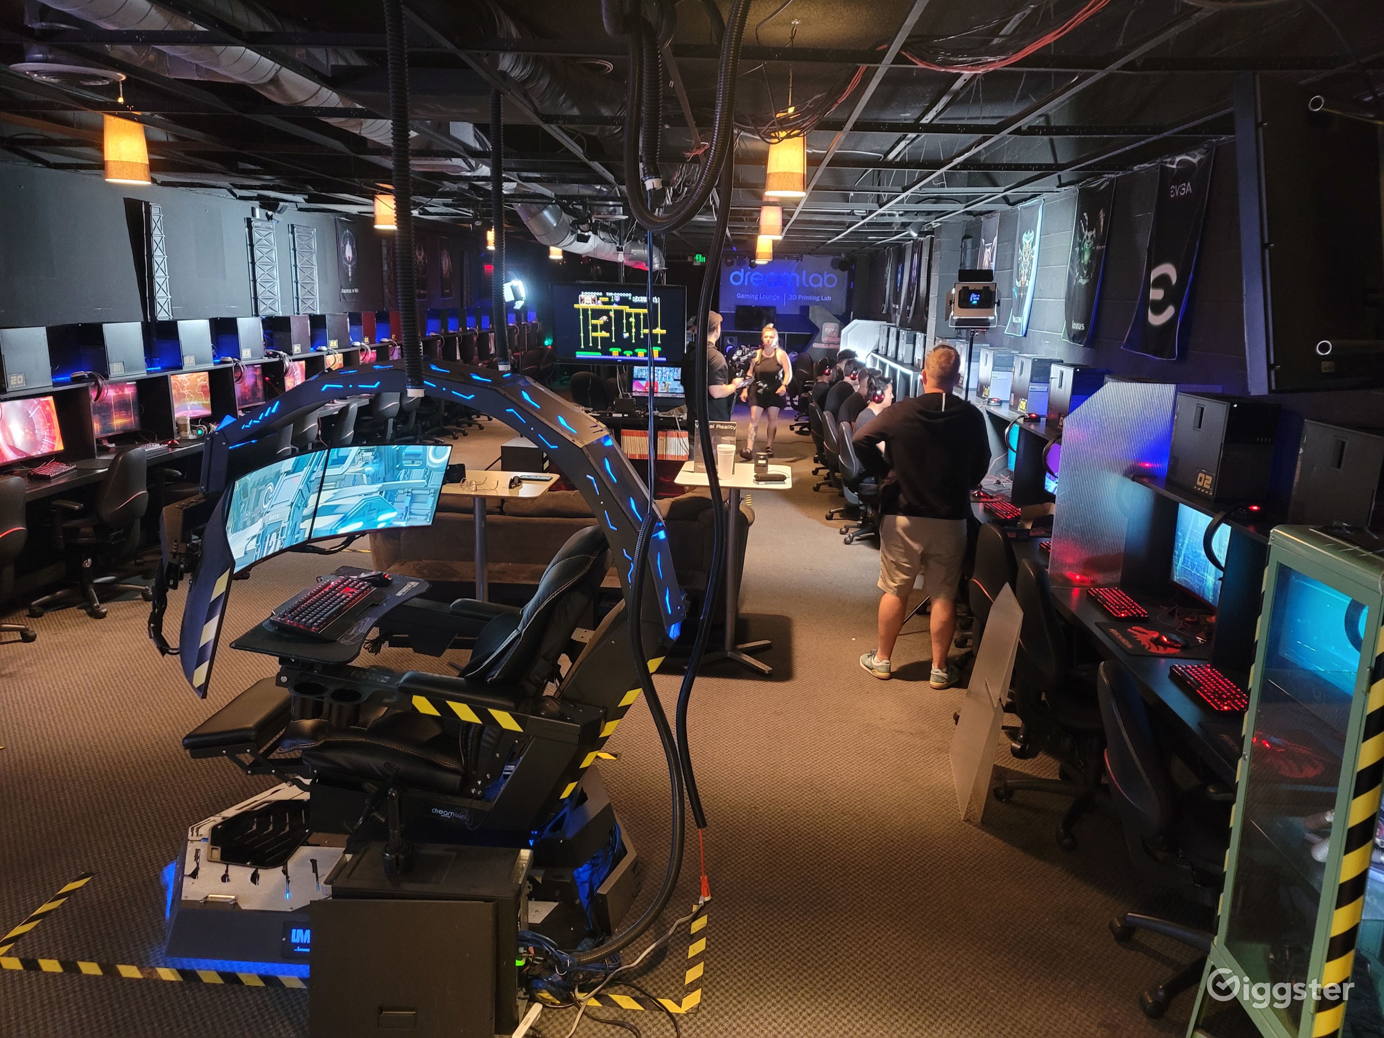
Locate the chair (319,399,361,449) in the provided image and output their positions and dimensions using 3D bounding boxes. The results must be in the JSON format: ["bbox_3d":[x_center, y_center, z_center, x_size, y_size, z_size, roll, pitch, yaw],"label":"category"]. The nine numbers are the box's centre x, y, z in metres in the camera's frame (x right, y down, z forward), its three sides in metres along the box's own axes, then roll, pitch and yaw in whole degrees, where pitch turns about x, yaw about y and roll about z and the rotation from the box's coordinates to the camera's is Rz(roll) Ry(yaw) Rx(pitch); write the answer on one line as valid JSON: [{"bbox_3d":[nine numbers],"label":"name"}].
[{"bbox_3d":[-3.416,-0.547,9.033,0.680,1.020,0.640,3,13,8],"label":"chair"}]

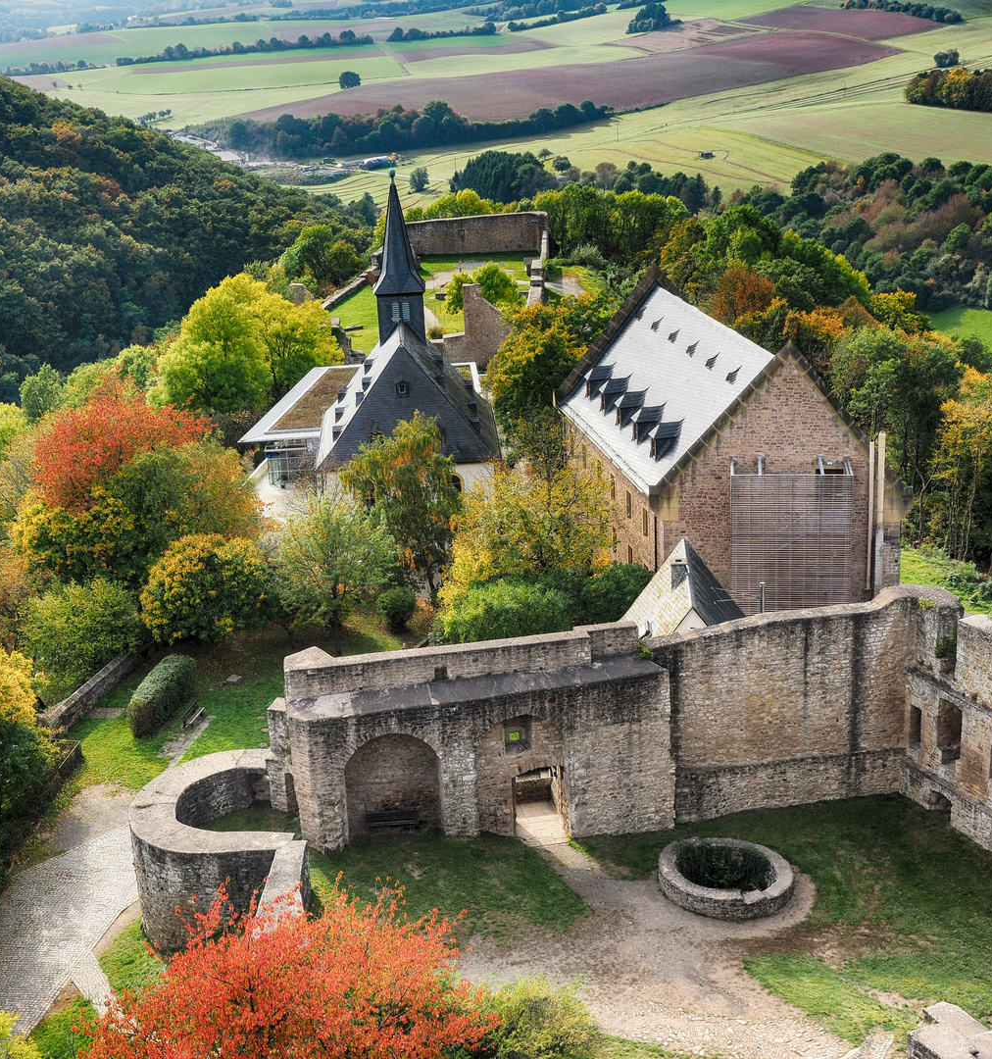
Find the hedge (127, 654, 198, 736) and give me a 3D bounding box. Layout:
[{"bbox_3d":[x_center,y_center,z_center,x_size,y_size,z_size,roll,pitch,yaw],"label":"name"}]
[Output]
[{"bbox_3d":[-16.004,7.960,78.758,1.450,2.150,4.900,1,18,12],"label":"hedge"}]

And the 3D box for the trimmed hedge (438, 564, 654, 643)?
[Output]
[{"bbox_3d":[2.423,3.868,88.043,11.300,3.000,4.000,0,18,8],"label":"trimmed hedge"}]

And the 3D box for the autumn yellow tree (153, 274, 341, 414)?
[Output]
[{"bbox_3d":[-19.058,-13.153,125.464,14.460,12.440,12.500,-3,20,0],"label":"autumn yellow tree"}]

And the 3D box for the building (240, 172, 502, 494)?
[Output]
[{"bbox_3d":[-8.339,-13.400,110.439,17.100,20.400,21.000,-3,20,0],"label":"building"}]

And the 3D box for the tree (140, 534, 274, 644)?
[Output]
[{"bbox_3d":[-15.468,3.422,86.617,6.900,5.800,6.900,-2,18,0],"label":"tree"}]

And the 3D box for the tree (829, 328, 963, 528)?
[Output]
[{"bbox_3d":[23.481,-5.861,95.695,8.220,11.950,7.810,-3,20,0],"label":"tree"}]

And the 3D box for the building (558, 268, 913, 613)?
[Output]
[{"bbox_3d":[13.825,-6.200,106.520,14.960,16.910,27.670,-5,18,-8],"label":"building"}]

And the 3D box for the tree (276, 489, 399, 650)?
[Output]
[{"bbox_3d":[-7.316,2.131,74.792,5.510,7.730,5.230,-3,20,0],"label":"tree"}]

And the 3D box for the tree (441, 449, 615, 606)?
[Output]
[{"bbox_3d":[1.861,0.390,92.446,9.600,10.200,9.600,-2,18,0],"label":"tree"}]

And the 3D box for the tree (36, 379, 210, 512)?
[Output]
[{"bbox_3d":[-20.836,-3.053,91.473,9.950,10.660,9.460,-3,20,0],"label":"tree"}]

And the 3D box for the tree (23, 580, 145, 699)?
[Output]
[{"bbox_3d":[-19.226,4.883,75.905,5.700,5.220,5.420,-3,20,0],"label":"tree"}]

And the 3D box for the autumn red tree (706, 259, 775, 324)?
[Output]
[{"bbox_3d":[17.983,-15.178,119.876,5.580,9.260,5.300,-3,20,0],"label":"autumn red tree"}]

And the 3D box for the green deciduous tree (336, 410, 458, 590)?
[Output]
[{"bbox_3d":[-5.307,-1.230,95.294,7.200,11.200,7.200,-2,18,0],"label":"green deciduous tree"}]

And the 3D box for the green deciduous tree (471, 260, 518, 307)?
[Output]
[{"bbox_3d":[-0.058,-31.228,209.025,5.900,6.400,5.900,-2,18,0],"label":"green deciduous tree"}]

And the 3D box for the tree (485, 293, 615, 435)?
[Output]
[{"bbox_3d":[3.687,-10.307,110.316,9.140,11.140,8.680,-3,20,0],"label":"tree"}]

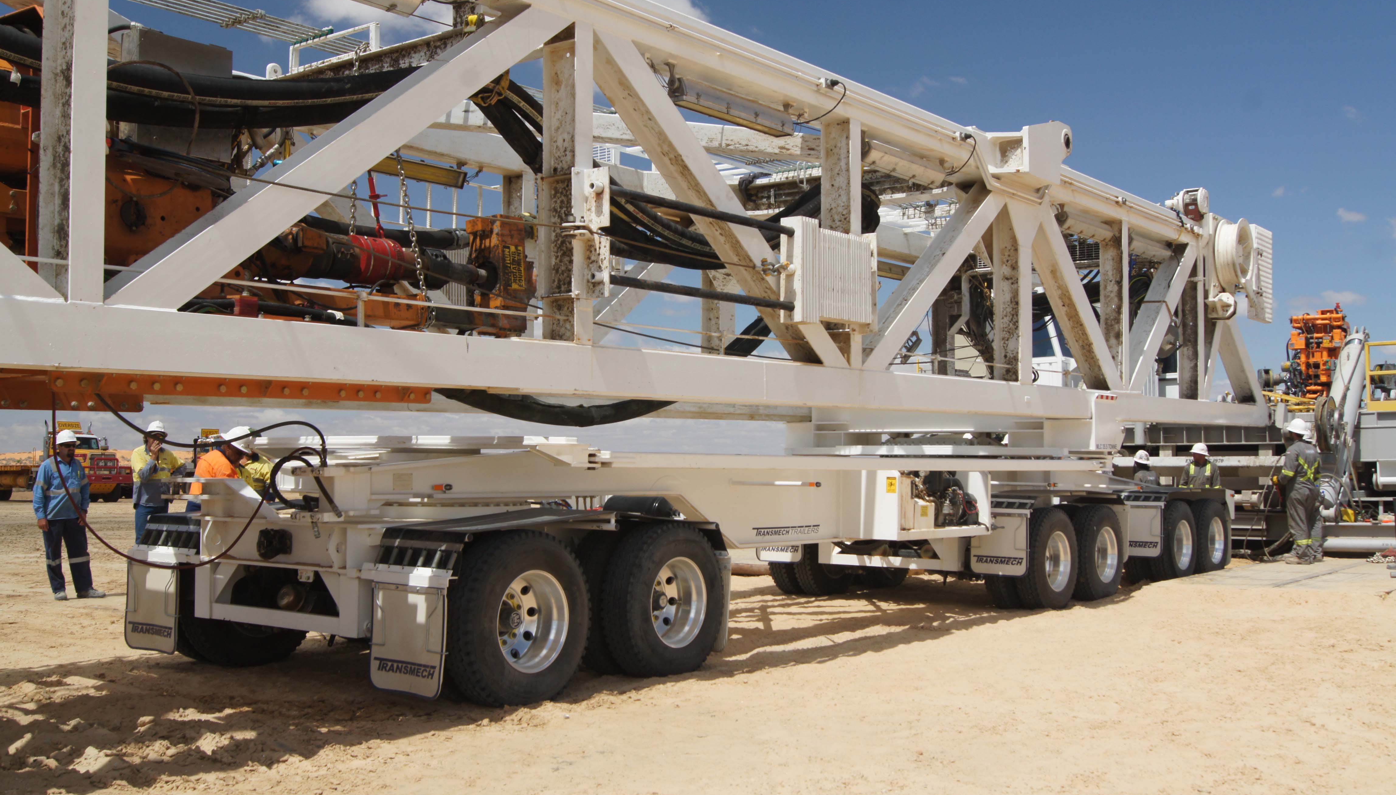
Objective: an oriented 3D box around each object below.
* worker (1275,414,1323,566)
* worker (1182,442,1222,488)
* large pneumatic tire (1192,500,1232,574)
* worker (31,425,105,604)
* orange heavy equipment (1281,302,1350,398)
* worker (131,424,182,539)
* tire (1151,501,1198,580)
[{"bbox_3d":[7.761,1.198,17.961,0.540,1.850,0.500,1,-3,-25],"label":"worker"},{"bbox_3d":[7.360,1.529,20.363,0.600,1.720,0.380,-1,-3,20],"label":"worker"},{"bbox_3d":[6.490,1.808,17.773,0.280,1.010,1.010,-2,-3,38],"label":"large pneumatic tire"},{"bbox_3d":[-6.541,1.229,14.462,0.600,1.780,0.420,2,-3,-40],"label":"worker"},{"bbox_3d":[11.082,-0.791,25.000,1.080,1.750,1.100,-2,-3,38],"label":"orange heavy equipment"},{"bbox_3d":[-6.127,1.180,15.761,0.620,1.830,0.420,2,-3,-37],"label":"worker"},{"bbox_3d":[5.734,1.764,16.803,0.280,1.010,1.010,-2,-3,38],"label":"tire"}]

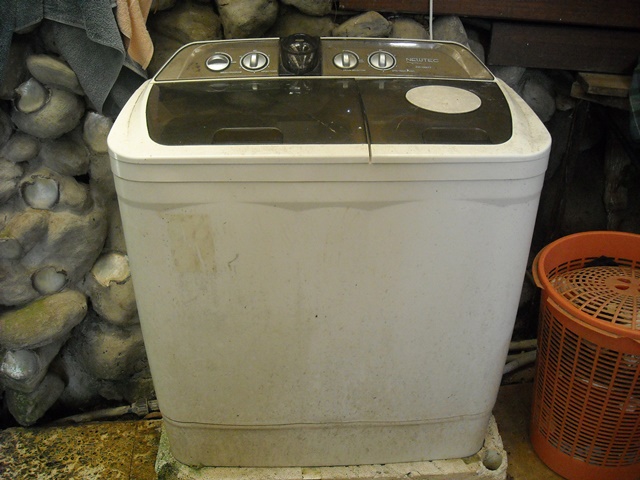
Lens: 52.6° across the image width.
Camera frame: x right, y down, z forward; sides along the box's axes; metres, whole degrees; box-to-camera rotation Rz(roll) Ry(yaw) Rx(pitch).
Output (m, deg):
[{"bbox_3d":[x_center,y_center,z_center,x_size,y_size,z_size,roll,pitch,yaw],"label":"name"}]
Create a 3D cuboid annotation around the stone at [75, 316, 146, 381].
[{"bbox_3d":[-0.548,0.285,1.700,0.185,0.140,0.140,0,29,0],"label":"stone"}]

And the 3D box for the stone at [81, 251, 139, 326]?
[{"bbox_3d":[-0.525,0.122,1.630,0.150,0.180,0.140,-1,28,0],"label":"stone"}]

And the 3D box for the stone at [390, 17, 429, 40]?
[{"bbox_3d":[0.216,-0.507,1.580,0.100,0.090,0.100,-1,28,0],"label":"stone"}]

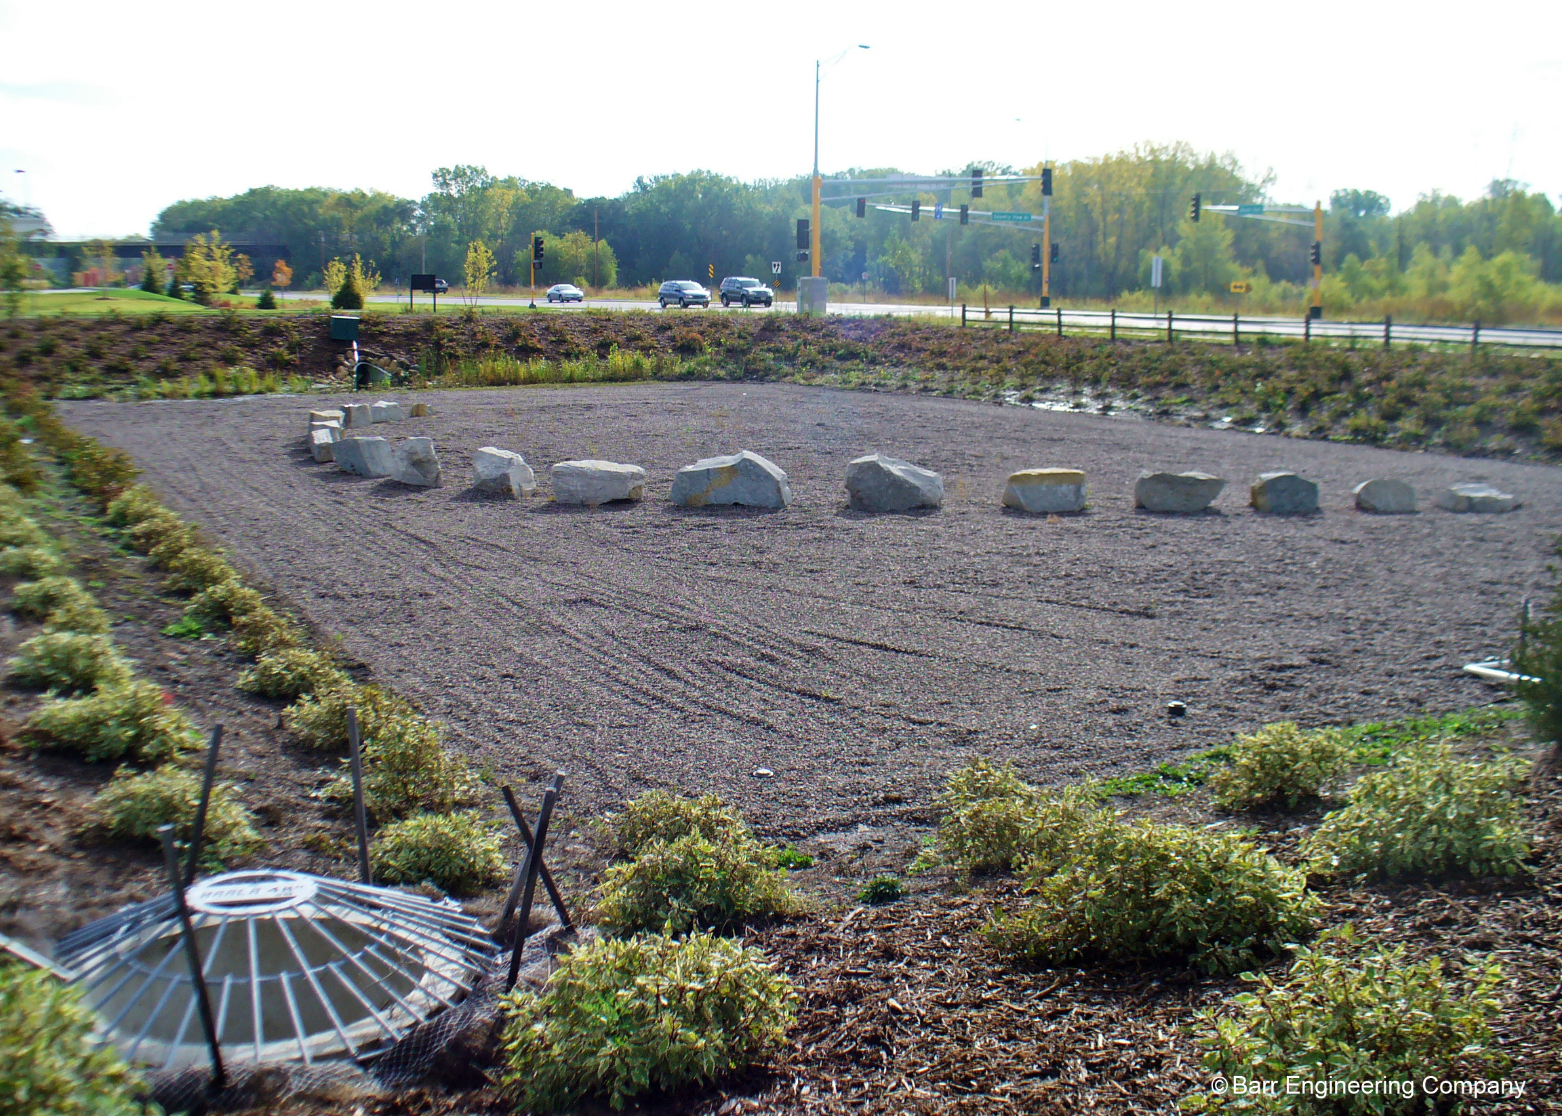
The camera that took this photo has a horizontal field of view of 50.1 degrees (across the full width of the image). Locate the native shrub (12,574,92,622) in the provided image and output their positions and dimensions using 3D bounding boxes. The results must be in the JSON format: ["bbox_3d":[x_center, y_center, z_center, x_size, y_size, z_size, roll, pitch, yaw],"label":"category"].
[{"bbox_3d":[-5.288,0.268,12.108,0.553,0.296,0.497,-4,10,-24],"label":"native shrub"}]

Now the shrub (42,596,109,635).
[{"bbox_3d":[-4.844,0.394,11.474,0.480,0.300,0.450,-4,10,-23],"label":"shrub"}]

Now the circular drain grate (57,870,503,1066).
[{"bbox_3d":[-1.840,1.340,5.980,1.600,0.290,1.600,2,9,0],"label":"circular drain grate"}]

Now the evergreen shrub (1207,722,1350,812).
[{"bbox_3d":[2.833,1.184,9.500,0.810,0.490,0.780,0,9,0],"label":"evergreen shrub"}]

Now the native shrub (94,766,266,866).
[{"bbox_3d":[-2.551,1.085,7.050,0.740,0.420,0.720,0,9,0],"label":"native shrub"}]

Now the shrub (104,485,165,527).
[{"bbox_3d":[-7.183,-0.595,18.556,0.633,0.427,0.602,-3,10,-21],"label":"shrub"}]

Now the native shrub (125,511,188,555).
[{"bbox_3d":[-6.355,-0.255,17.000,0.660,0.440,0.660,0,9,0],"label":"native shrub"}]

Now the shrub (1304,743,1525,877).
[{"bbox_3d":[2.908,1.166,7.650,1.040,0.560,0.980,0,9,0],"label":"shrub"}]

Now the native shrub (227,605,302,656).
[{"bbox_3d":[-3.795,0.512,12.274,0.524,0.335,0.497,-3,10,-17],"label":"native shrub"}]

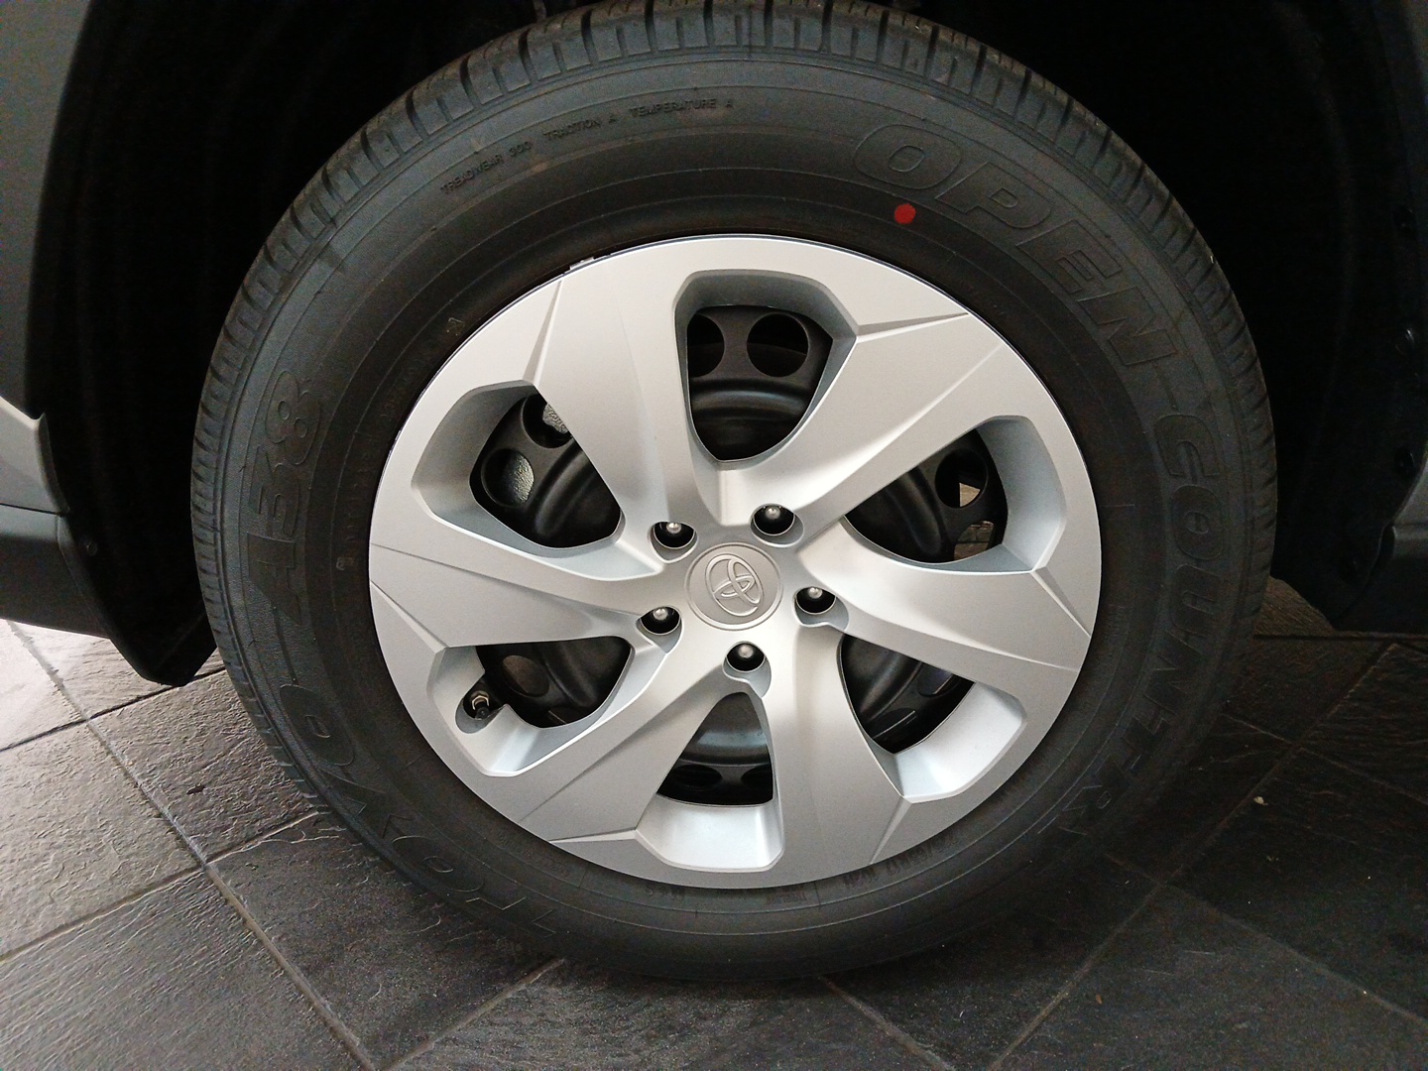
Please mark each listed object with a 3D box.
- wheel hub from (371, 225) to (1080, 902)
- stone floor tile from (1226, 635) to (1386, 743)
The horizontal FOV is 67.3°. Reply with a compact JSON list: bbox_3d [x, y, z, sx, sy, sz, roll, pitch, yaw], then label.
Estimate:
[{"bbox_3d":[0.012,0.034,0.698,0.457,0.457,0.075,1,25,0],"label":"wheel hub"},{"bbox_3d":[0.619,0.140,1.339,0.298,0.012,0.298,-21,33,-40],"label":"stone floor tile"}]

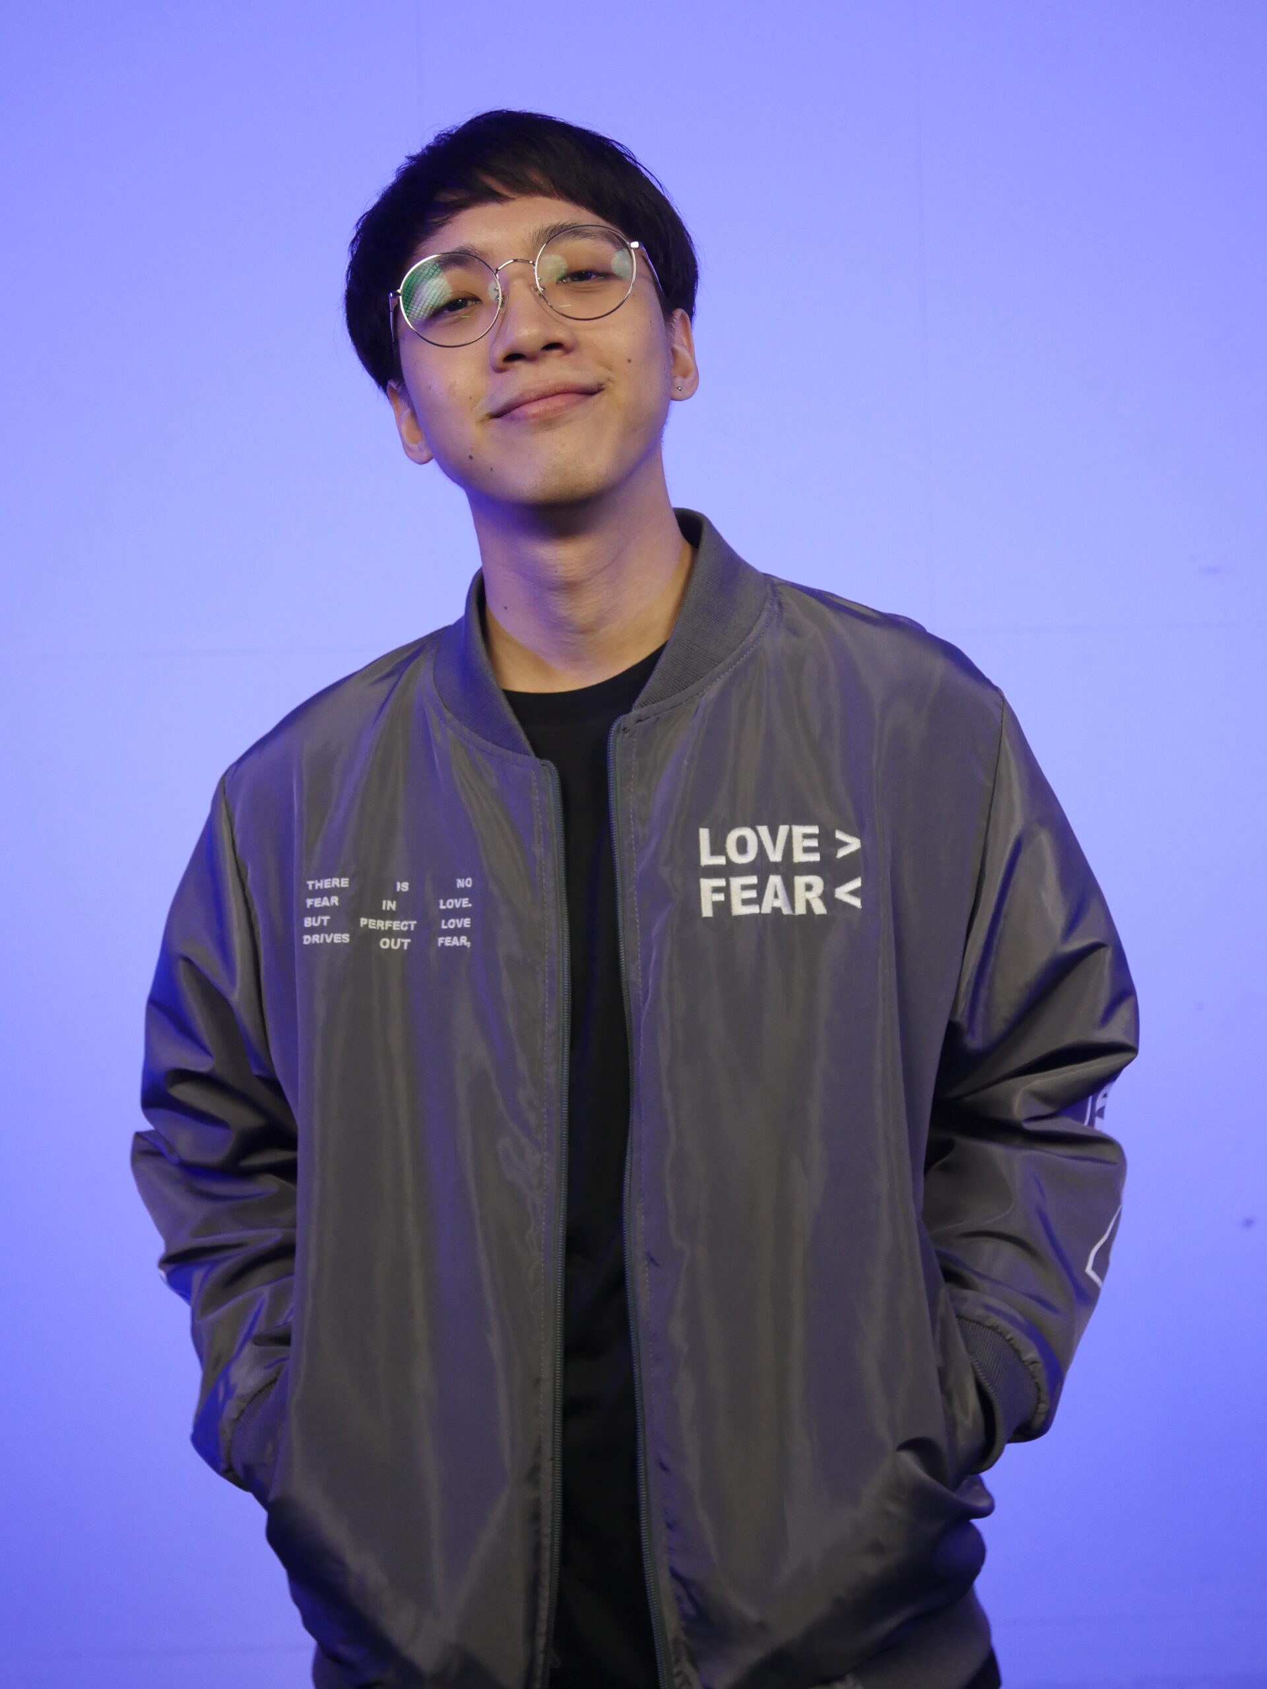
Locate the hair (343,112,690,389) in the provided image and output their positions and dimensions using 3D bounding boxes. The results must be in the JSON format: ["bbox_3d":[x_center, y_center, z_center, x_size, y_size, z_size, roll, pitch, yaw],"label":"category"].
[{"bbox_3d":[-0.066,-0.321,1.312,0.196,0.185,0.212,-12,-8,0],"label":"hair"}]

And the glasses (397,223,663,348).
[{"bbox_3d":[-0.057,-0.278,1.271,0.138,0.050,0.145,-12,-8,0],"label":"glasses"}]

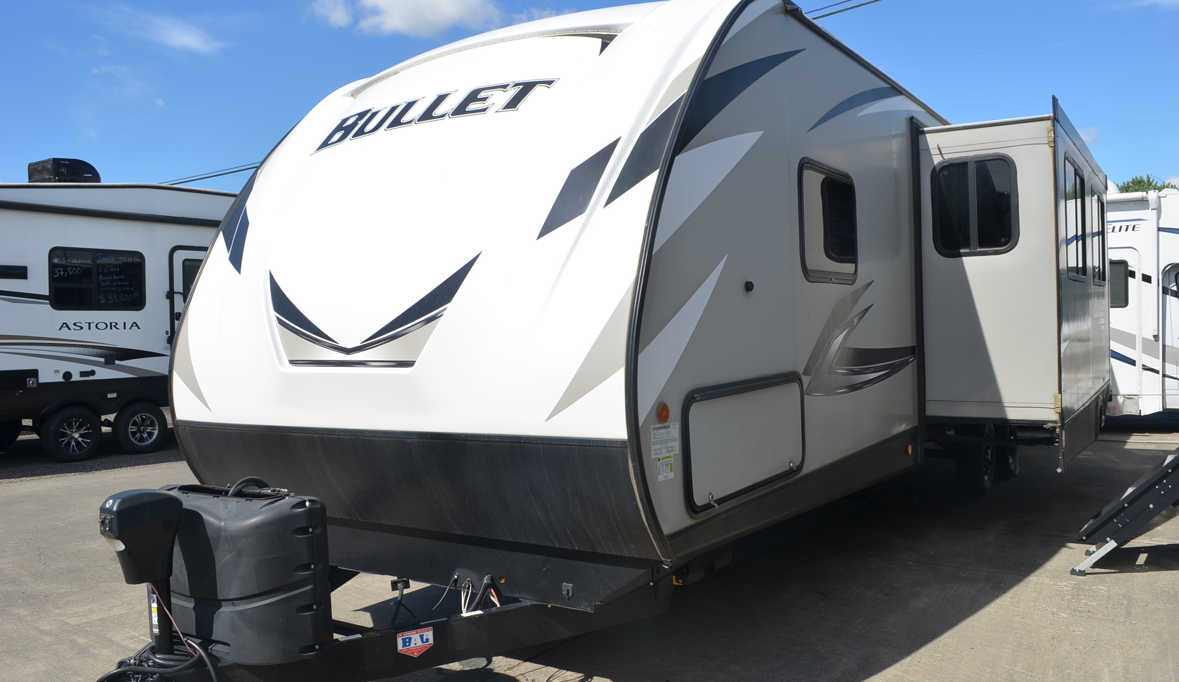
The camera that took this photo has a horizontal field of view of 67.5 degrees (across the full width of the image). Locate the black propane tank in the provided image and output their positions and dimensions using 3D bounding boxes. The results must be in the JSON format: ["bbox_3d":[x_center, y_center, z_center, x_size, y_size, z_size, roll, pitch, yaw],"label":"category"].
[{"bbox_3d":[-1.168,0.737,2.925,0.670,0.485,0.360,-2,1,34],"label":"black propane tank"}]

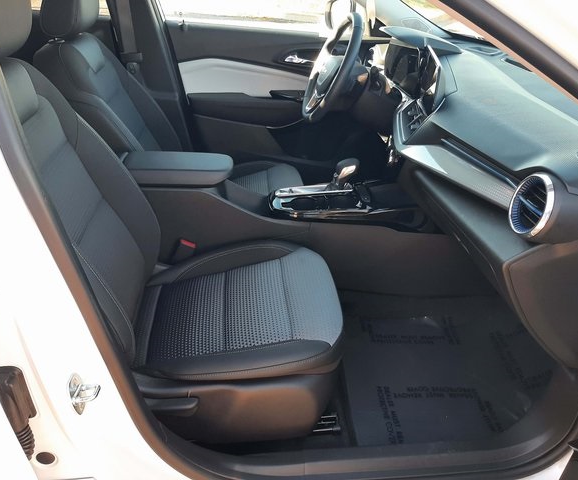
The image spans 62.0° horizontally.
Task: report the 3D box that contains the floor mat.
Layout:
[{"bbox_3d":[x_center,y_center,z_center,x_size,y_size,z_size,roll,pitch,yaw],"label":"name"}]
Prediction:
[{"bbox_3d":[0.373,0.284,1.202,0.540,0.060,0.470,-1,26,-8],"label":"floor mat"}]

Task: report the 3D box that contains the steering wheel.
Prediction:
[{"bbox_3d":[0.153,-0.548,1.569,0.090,0.365,0.370,22,21,-18],"label":"steering wheel"}]

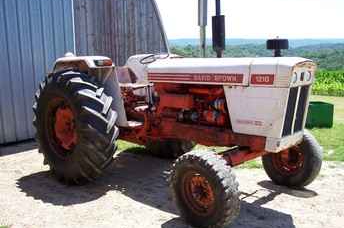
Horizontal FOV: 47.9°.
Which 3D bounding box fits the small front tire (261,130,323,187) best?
[{"bbox_3d":[1.535,0.539,5.014,0.205,0.765,0.765,-7,10,-43],"label":"small front tire"}]

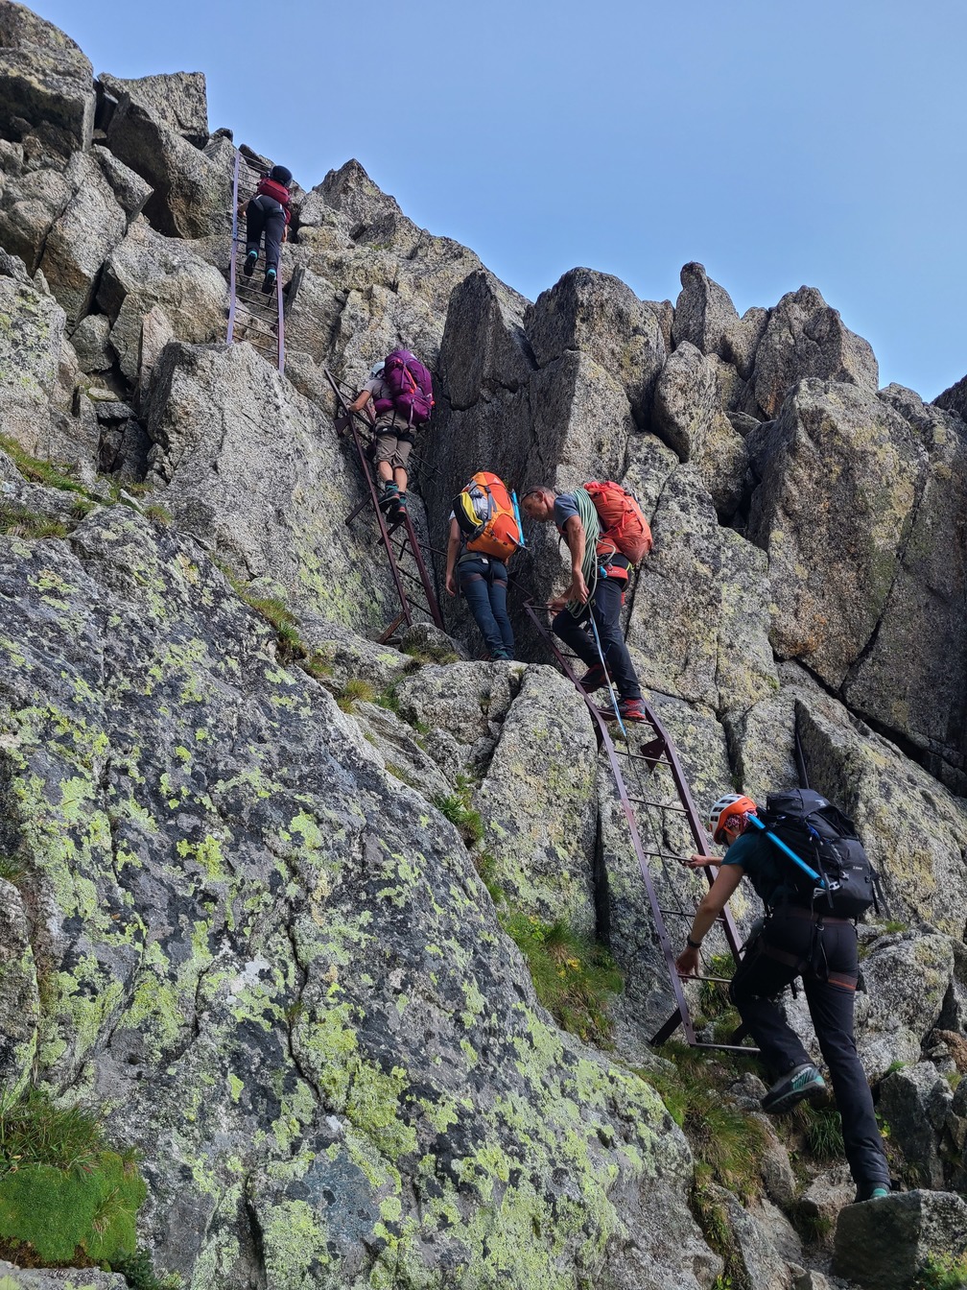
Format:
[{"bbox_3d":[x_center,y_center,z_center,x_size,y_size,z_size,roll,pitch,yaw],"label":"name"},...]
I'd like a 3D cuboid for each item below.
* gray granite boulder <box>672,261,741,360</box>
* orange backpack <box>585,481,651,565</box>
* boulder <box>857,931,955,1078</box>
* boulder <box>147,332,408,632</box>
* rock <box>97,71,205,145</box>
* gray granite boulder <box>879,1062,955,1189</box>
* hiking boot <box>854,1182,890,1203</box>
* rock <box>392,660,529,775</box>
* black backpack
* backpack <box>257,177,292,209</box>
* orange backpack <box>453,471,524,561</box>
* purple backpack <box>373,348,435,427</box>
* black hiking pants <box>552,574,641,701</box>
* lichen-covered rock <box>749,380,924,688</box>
[{"bbox_3d":[2.579,-3.871,11.192,0.750,1.350,0.750,-8,-32,13],"label":"gray granite boulder"},{"bbox_3d":[0.820,-0.740,5.858,0.280,0.560,0.310,-27,-36,6],"label":"orange backpack"},{"bbox_3d":[1.801,1.557,4.198,0.440,0.550,0.420,-11,-33,17],"label":"boulder"},{"bbox_3d":[-1.609,-1.213,7.600,1.850,2.250,1.300,10,-29,-18],"label":"boulder"},{"bbox_3d":[-3.887,-6.313,11.376,1.200,0.950,0.650,14,-34,-21],"label":"rock"},{"bbox_3d":[1.765,1.966,3.950,0.300,0.510,0.300,-9,-29,18],"label":"gray granite boulder"},{"bbox_3d":[1.366,1.963,3.460,0.110,0.150,0.285,4,-28,-7],"label":"hiking boot"},{"bbox_3d":[-0.147,0.410,5.761,0.720,0.600,0.600,0,-31,0],"label":"rock"},{"bbox_3d":[1.363,0.859,4.000,0.290,0.530,0.250,16,-52,-27],"label":"black backpack"},{"bbox_3d":[-2.007,-4.348,9.300,0.280,0.460,0.210,14,-66,-25],"label":"backpack"},{"bbox_3d":[0.018,-0.911,6.871,0.420,0.650,0.300,10,-47,-23],"label":"orange backpack"},{"bbox_3d":[-0.637,-2.126,8.000,0.290,0.620,0.330,-35,-41,25],"label":"purple backpack"},{"bbox_3d":[0.635,-0.065,5.429,0.430,0.830,0.350,-8,-32,13],"label":"black hiking pants"},{"bbox_3d":[2.545,-0.812,7.000,1.150,2.100,1.050,-10,-29,19],"label":"lichen-covered rock"}]

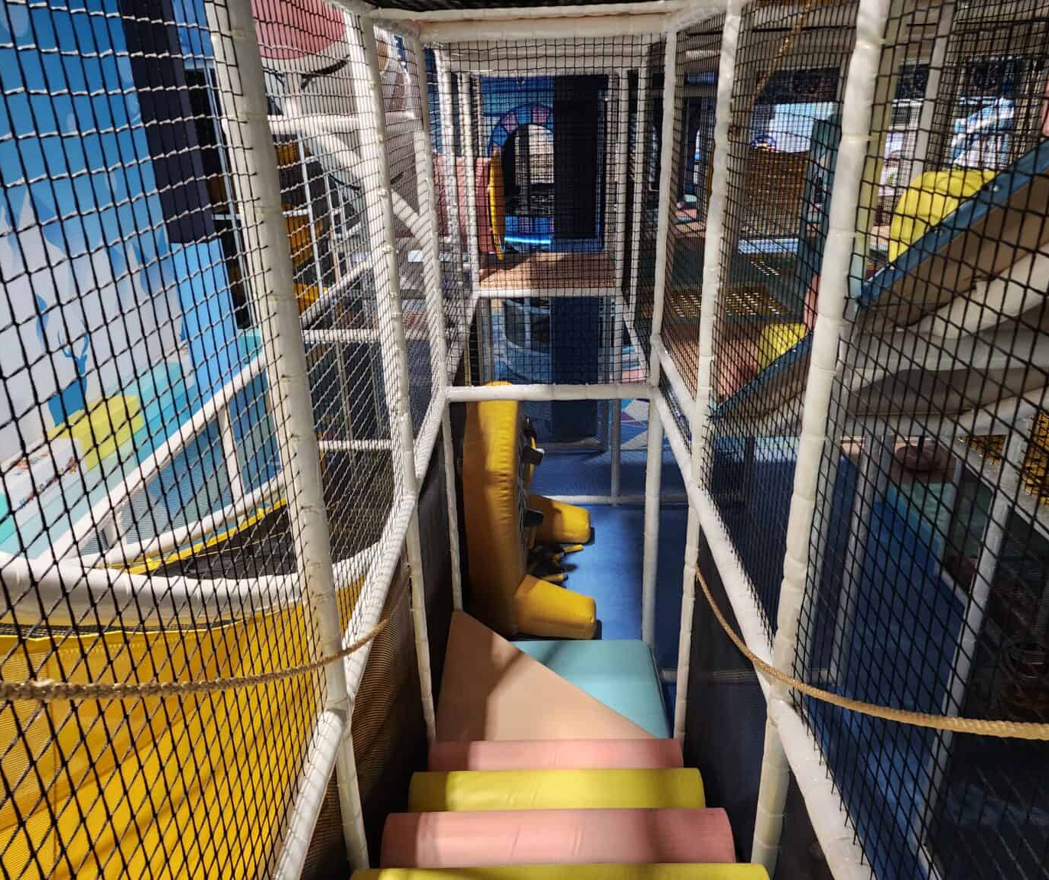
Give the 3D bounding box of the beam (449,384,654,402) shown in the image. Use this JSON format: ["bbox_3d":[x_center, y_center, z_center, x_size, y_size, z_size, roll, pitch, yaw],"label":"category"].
[{"bbox_3d":[0.145,-0.270,4.451,1.130,0.085,0.085,-1,22,2],"label":"beam"}]

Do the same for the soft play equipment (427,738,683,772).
[{"bbox_3d":[0.139,1.538,3.558,1.150,0.240,0.390,-1,22,2],"label":"soft play equipment"}]

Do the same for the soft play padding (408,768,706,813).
[{"bbox_3d":[0.123,1.483,3.065,1.150,0.240,0.390,-1,22,2],"label":"soft play padding"}]

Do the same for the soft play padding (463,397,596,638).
[{"bbox_3d":[0.069,0.363,6.126,0.900,1.640,1.660,-1,22,2],"label":"soft play padding"}]

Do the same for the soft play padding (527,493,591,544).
[{"bbox_3d":[0.294,0.699,6.997,0.560,0.340,0.310,-1,22,2],"label":"soft play padding"}]

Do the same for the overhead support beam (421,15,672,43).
[{"bbox_3d":[0.090,-1.973,3.746,1.200,0.088,0.088,-1,22,2],"label":"overhead support beam"}]

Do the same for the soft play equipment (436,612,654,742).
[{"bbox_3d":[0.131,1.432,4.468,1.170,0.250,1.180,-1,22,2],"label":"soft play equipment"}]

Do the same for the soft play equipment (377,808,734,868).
[{"bbox_3d":[0.107,1.418,2.595,1.150,0.240,0.390,-1,22,2],"label":"soft play equipment"}]

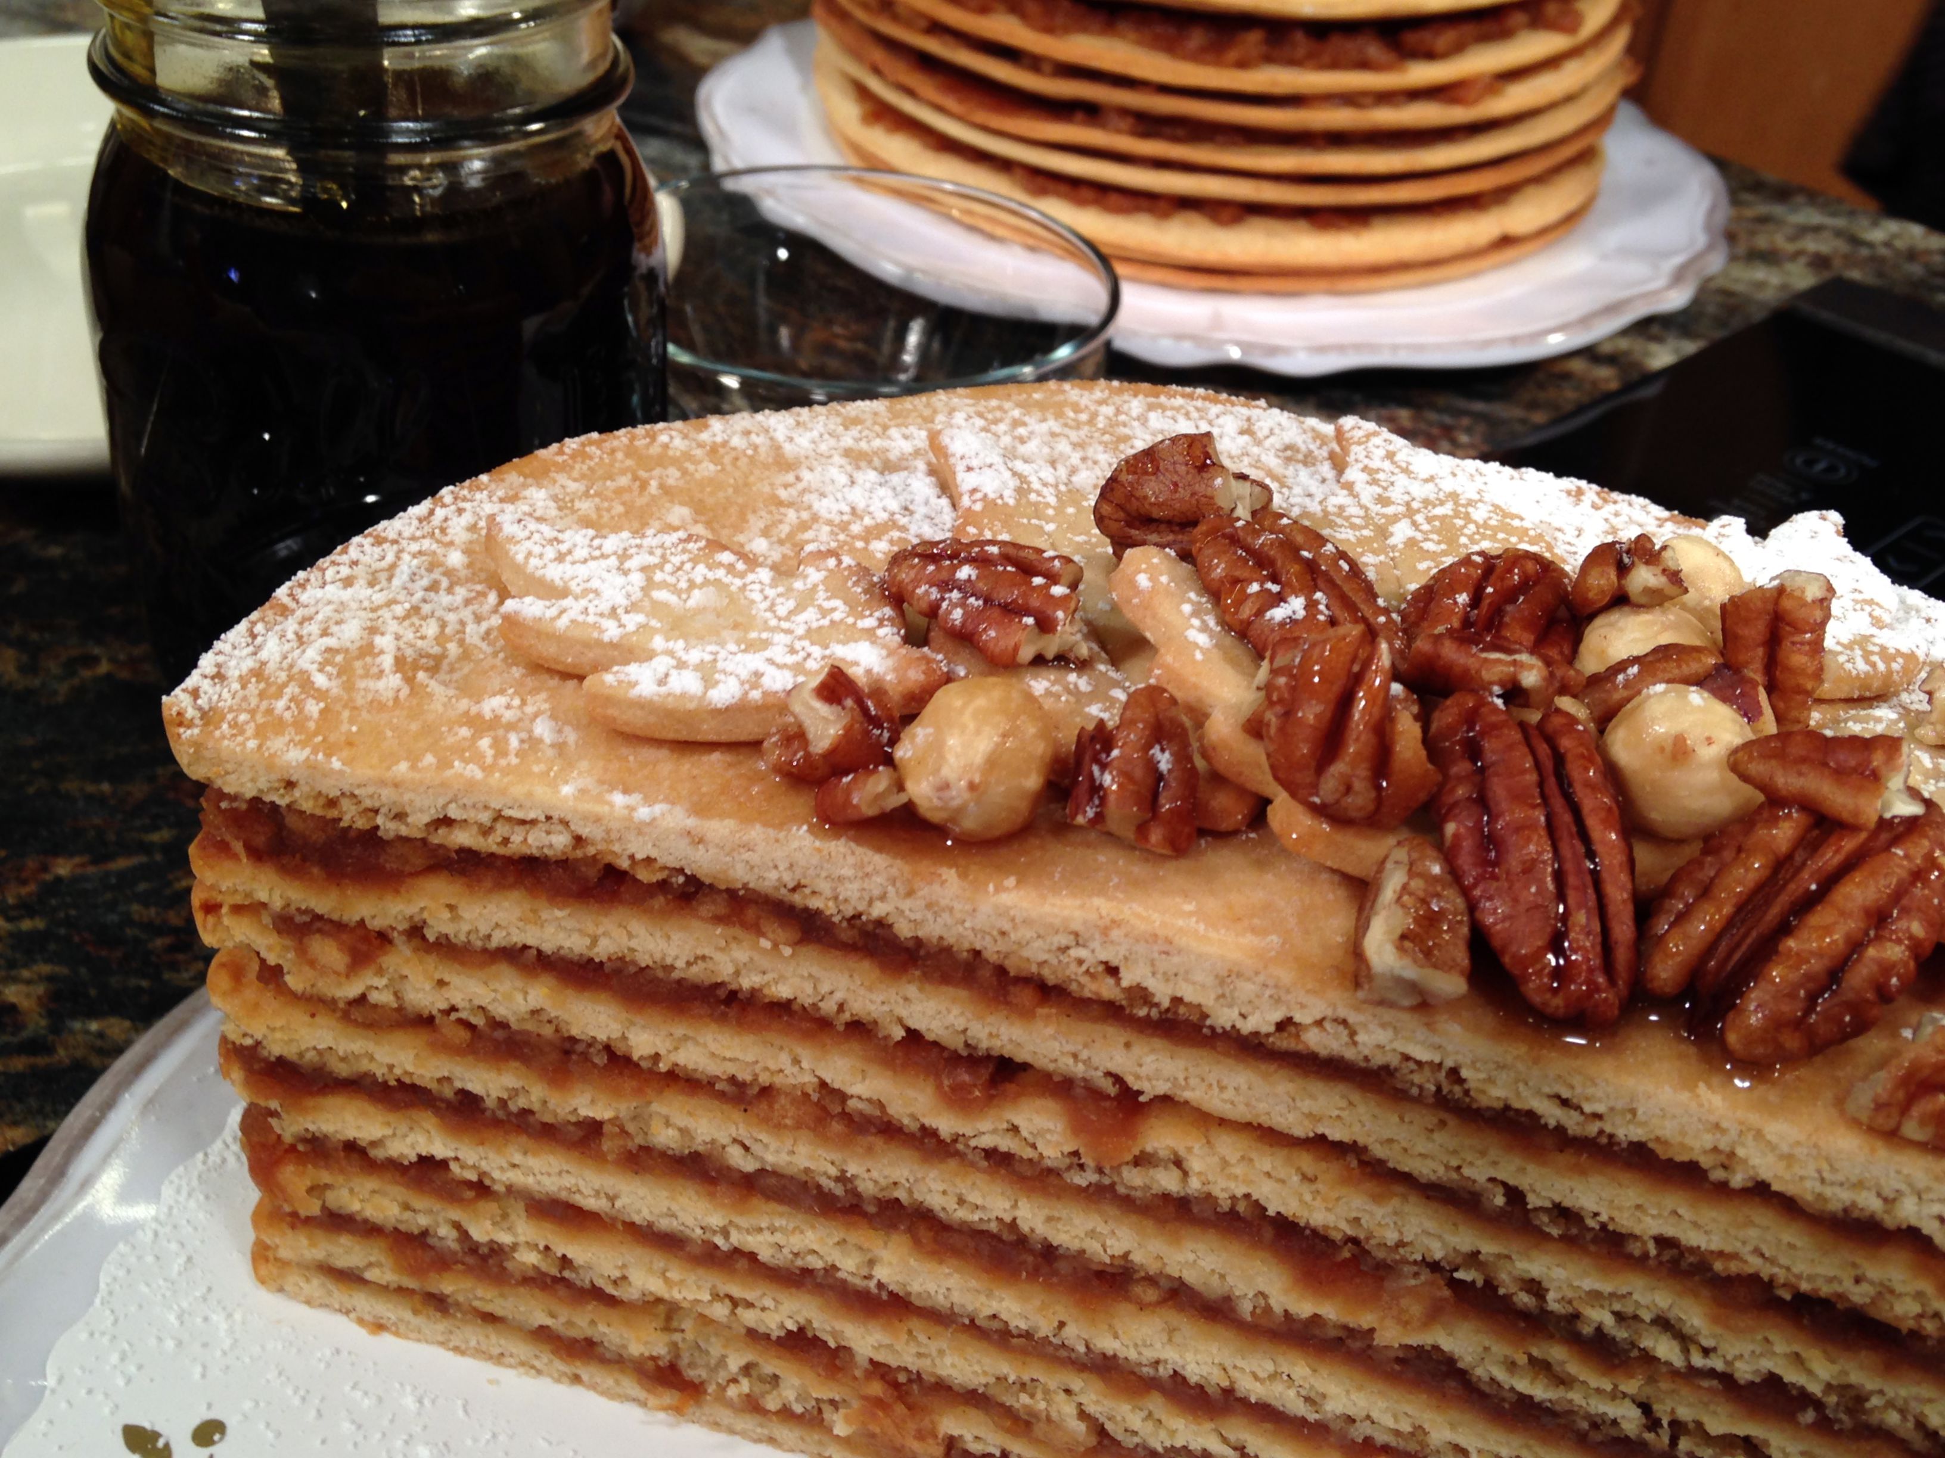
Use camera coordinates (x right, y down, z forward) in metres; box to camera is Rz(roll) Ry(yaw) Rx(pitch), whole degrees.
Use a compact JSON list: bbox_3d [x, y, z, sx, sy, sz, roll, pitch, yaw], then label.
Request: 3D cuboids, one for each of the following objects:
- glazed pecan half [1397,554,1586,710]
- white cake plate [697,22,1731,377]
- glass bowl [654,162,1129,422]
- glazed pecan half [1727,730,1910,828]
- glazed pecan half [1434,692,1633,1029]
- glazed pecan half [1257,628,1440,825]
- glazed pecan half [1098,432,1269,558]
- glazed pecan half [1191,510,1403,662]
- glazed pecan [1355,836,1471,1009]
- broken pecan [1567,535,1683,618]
[{"bbox_3d":[0.050,-0.010,0.180,0.017,0.012,0.019,14,41,9],"label":"glazed pecan half"},{"bbox_3d":[0.065,-0.155,0.522,0.284,0.024,0.284,7,37,0],"label":"white cake plate"},{"bbox_3d":[-0.025,-0.070,0.377,0.103,0.050,0.103,4,37,-3],"label":"glass bowl"},{"bbox_3d":[0.069,0.004,0.151,0.014,0.009,0.009,8,37,2],"label":"glazed pecan half"},{"bbox_3d":[0.047,0.010,0.155,0.015,0.011,0.032,-2,52,-11],"label":"glazed pecan half"},{"bbox_3d":[0.033,-0.001,0.161,0.015,0.010,0.021,8,55,2],"label":"glazed pecan half"},{"bbox_3d":[0.023,-0.025,0.199,0.018,0.012,0.014,1,38,-8],"label":"glazed pecan half"},{"bbox_3d":[0.031,-0.013,0.179,0.015,0.011,0.026,-18,44,-29],"label":"glazed pecan half"},{"bbox_3d":[0.035,0.016,0.148,0.009,0.011,0.013,11,38,6],"label":"glazed pecan"},{"bbox_3d":[0.068,-0.016,0.193,0.014,0.008,0.009,-13,41,-23],"label":"broken pecan"}]

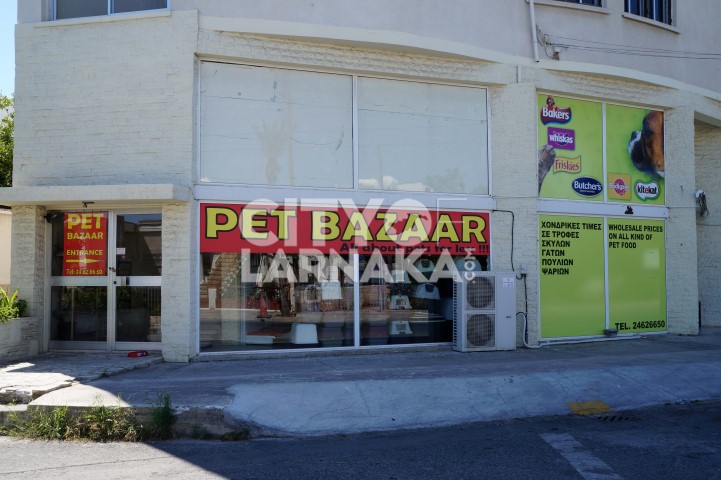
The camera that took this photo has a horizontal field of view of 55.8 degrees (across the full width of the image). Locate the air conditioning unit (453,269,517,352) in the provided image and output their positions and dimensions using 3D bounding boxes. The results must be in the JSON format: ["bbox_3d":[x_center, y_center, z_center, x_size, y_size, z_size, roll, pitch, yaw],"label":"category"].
[{"bbox_3d":[2.007,1.144,10.995,0.955,1.250,0.330,1,-3,-18],"label":"air conditioning unit"}]

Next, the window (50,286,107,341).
[{"bbox_3d":[-4.279,1.125,10.357,0.918,0.834,0.060,0,-2,8],"label":"window"}]

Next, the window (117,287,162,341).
[{"bbox_3d":[-3.287,1.117,10.209,0.796,0.837,0.060,0,-2,8],"label":"window"}]

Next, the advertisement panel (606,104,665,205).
[{"bbox_3d":[5.310,-1.616,13.101,1.540,1.867,0.050,1,-3,-25],"label":"advertisement panel"}]

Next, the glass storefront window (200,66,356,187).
[{"bbox_3d":[-1.220,-1.704,10.352,2.394,1.821,0.080,1,-3,-20],"label":"glass storefront window"}]

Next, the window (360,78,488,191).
[{"bbox_3d":[1.075,-1.680,11.186,2.372,1.820,0.080,1,-3,-20],"label":"window"}]

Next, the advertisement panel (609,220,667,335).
[{"bbox_3d":[5.300,0.687,12.996,1.547,2.143,0.050,1,-3,-25],"label":"advertisement panel"}]

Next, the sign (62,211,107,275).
[{"bbox_3d":[-4.197,0.068,10.389,0.711,0.978,0.030,0,-2,8],"label":"sign"}]

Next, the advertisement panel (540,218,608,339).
[{"bbox_3d":[3.870,0.656,12.315,1.531,2.165,0.050,1,-3,-25],"label":"advertisement panel"}]

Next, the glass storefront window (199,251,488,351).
[{"bbox_3d":[-0.070,0.960,10.841,4.865,1.480,0.080,1,-3,-19],"label":"glass storefront window"}]

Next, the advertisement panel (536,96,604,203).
[{"bbox_3d":[3.857,-1.644,12.409,1.535,1.872,0.050,1,-3,-25],"label":"advertisement panel"}]

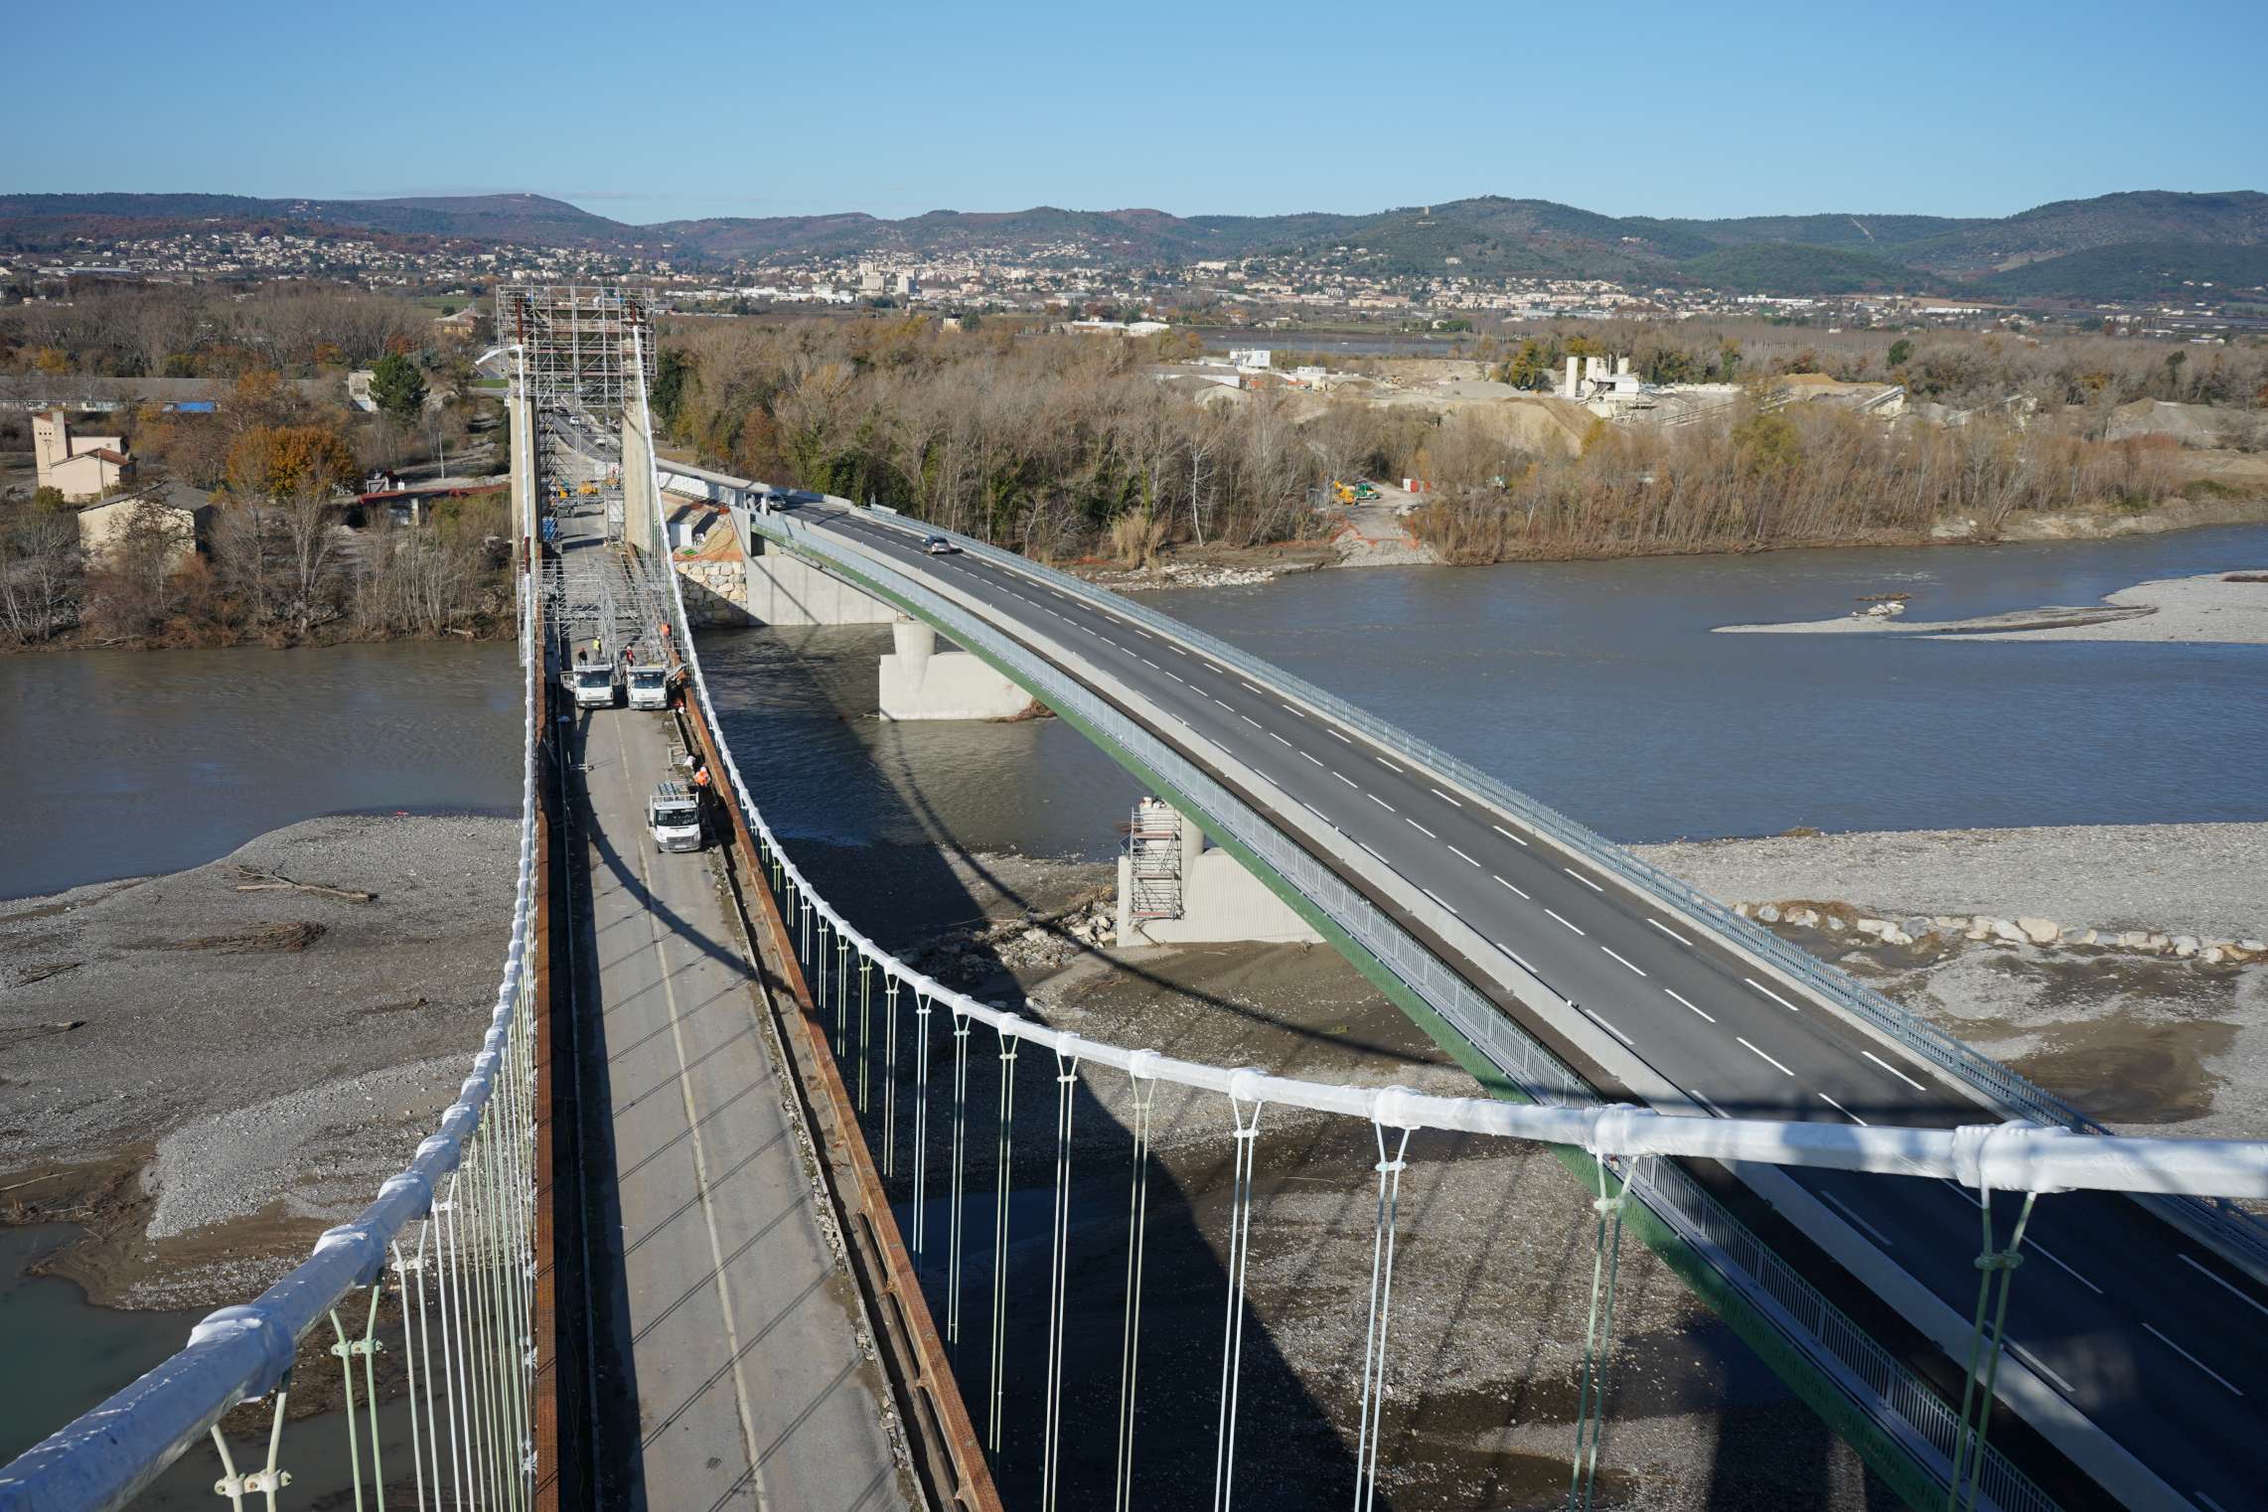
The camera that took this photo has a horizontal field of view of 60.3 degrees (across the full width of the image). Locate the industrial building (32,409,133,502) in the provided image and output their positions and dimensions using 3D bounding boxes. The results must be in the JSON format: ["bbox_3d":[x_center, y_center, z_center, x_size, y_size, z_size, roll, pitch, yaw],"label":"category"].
[{"bbox_3d":[-119.477,-34.343,223.208,9.000,9.800,7.500,-1,14,-14],"label":"industrial building"}]

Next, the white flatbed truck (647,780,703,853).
[{"bbox_3d":[-20.953,2.760,88.966,2.120,2.300,5.600,-2,14,-17],"label":"white flatbed truck"}]

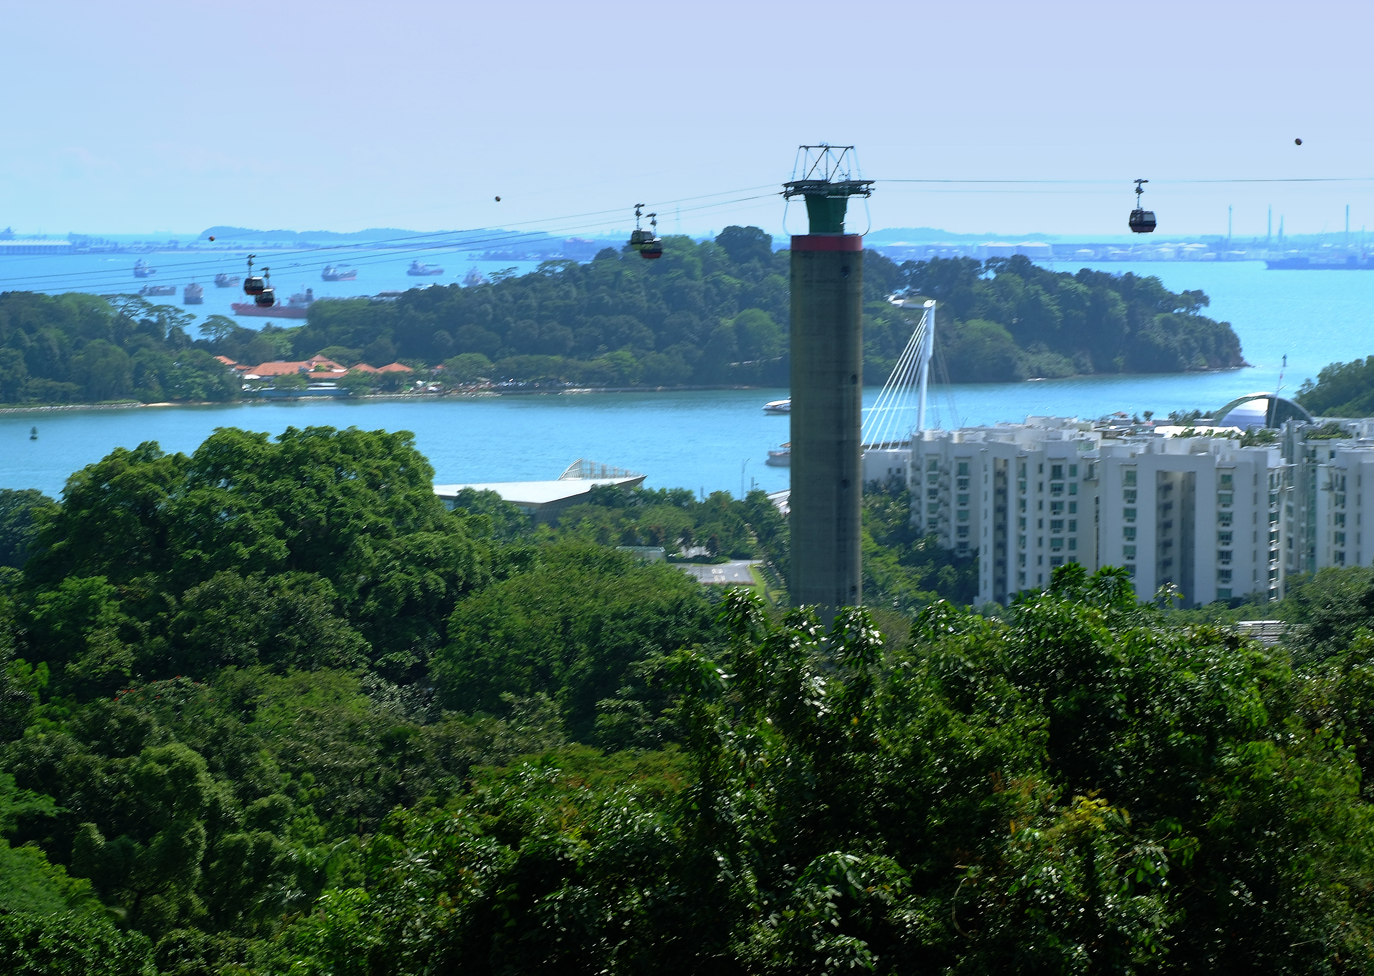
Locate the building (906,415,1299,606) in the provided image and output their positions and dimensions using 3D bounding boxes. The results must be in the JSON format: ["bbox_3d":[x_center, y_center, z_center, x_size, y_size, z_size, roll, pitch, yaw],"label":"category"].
[{"bbox_3d":[73.280,5.360,642.130,61.000,33.500,38.000,2,4,20],"label":"building"}]

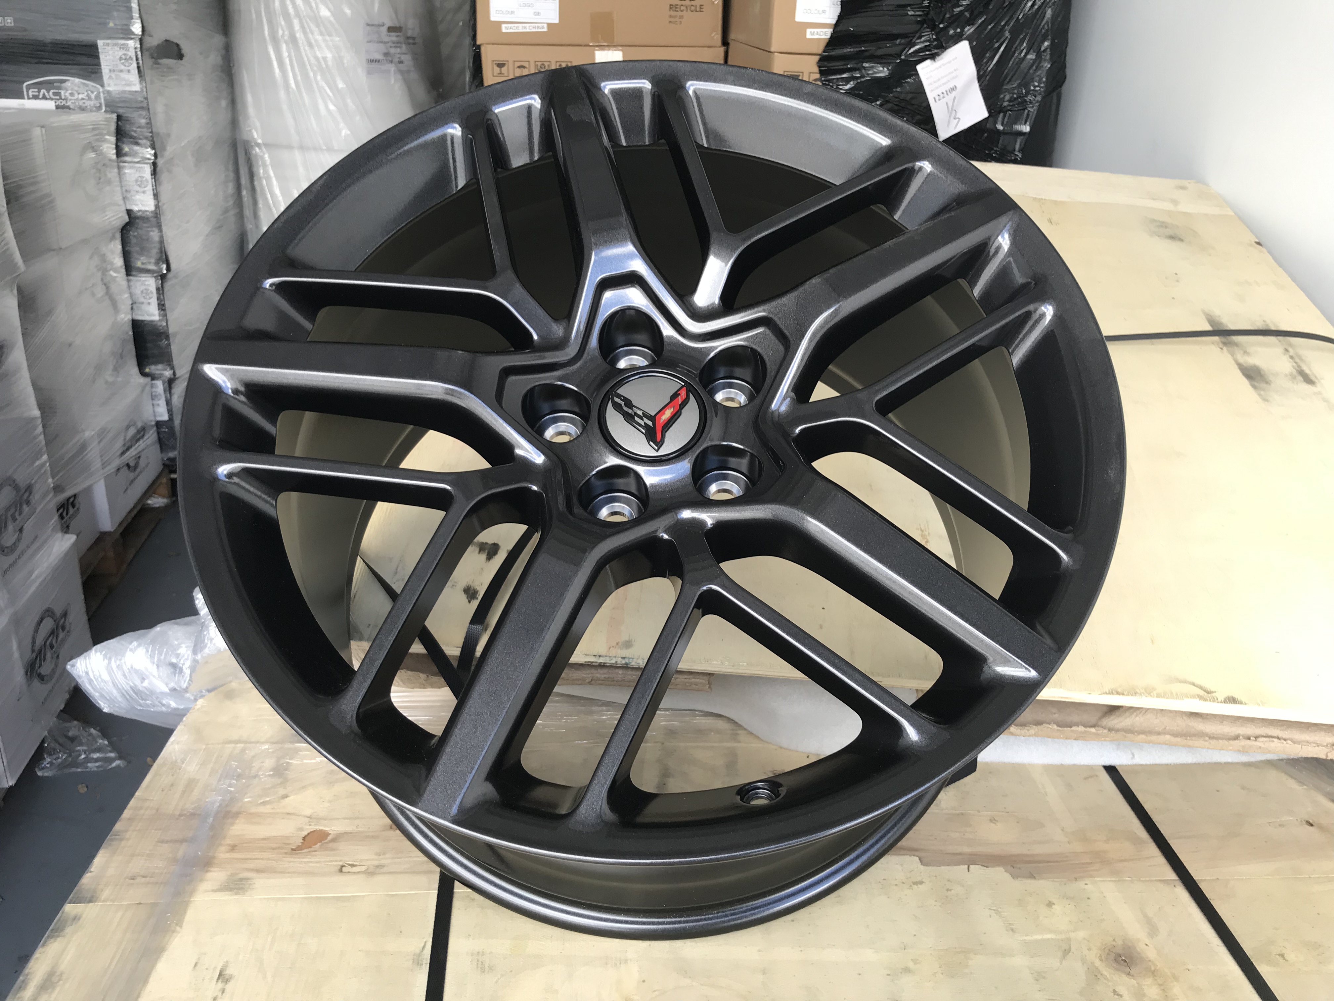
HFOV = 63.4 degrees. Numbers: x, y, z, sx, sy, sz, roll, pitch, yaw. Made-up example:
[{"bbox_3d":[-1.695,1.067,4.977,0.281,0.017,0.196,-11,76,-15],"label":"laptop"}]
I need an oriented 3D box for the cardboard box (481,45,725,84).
[{"bbox_3d":[-0.161,-0.981,2.704,0.540,0.290,0.540,-2,23,-4],"label":"cardboard box"}]

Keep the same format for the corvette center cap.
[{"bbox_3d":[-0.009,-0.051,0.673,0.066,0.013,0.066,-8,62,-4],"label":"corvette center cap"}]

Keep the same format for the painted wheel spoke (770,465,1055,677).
[{"bbox_3d":[0.134,0.044,0.592,0.162,0.030,0.038,37,68,18],"label":"painted wheel spoke"}]

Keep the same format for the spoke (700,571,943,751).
[{"bbox_3d":[0.079,0.085,0.573,0.138,0.026,0.017,37,68,18],"label":"spoke"}]

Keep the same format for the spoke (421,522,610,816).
[{"bbox_3d":[-0.081,0.090,0.568,0.038,0.030,0.162,20,64,11],"label":"spoke"}]

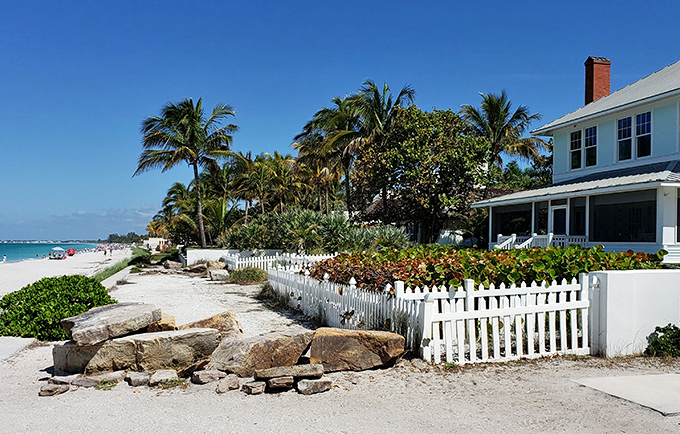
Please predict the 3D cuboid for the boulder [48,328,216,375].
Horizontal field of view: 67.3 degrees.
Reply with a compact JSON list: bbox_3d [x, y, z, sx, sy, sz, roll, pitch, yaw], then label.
[{"bbox_3d":[-2.630,1.739,6.743,1.970,0.385,0.550,1,-3,-24],"label":"boulder"}]

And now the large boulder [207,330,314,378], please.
[{"bbox_3d":[-1.020,1.695,6.474,1.300,0.460,0.850,0,-3,-8],"label":"large boulder"}]

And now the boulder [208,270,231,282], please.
[{"bbox_3d":[-4.955,2.415,20.907,0.820,0.420,0.600,0,-3,0],"label":"boulder"}]

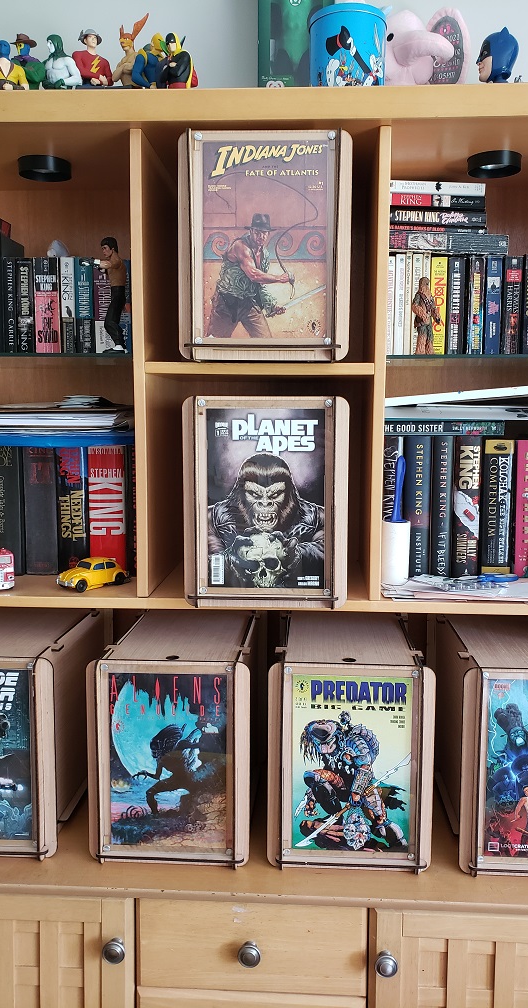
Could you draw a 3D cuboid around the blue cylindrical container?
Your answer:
[{"bbox_3d":[0.128,-0.664,1.172,0.119,0.146,0.119,1,7,3],"label":"blue cylindrical container"}]

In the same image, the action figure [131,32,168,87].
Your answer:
[{"bbox_3d":[-0.165,-0.627,1.102,0.050,0.109,0.045,-4,8,-34],"label":"action figure"}]

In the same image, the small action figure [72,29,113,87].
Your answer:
[{"bbox_3d":[-0.259,-0.653,1.142,0.053,0.117,0.050,-1,6,-17],"label":"small action figure"}]

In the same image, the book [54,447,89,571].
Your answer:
[{"bbox_3d":[-0.326,-0.007,1.387,0.055,0.241,0.162,1,6,3],"label":"book"}]

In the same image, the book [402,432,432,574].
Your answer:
[{"bbox_3d":[0.259,0.004,1.345,0.045,0.243,0.160,1,6,3],"label":"book"}]

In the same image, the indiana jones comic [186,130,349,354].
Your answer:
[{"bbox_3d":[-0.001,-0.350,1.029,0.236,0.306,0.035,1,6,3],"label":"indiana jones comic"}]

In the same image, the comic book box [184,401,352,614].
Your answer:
[{"bbox_3d":[0.009,-0.018,1.254,0.233,0.303,0.355,1,7,2],"label":"comic book box"}]

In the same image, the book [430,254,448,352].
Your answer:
[{"bbox_3d":[0.292,-0.323,1.304,0.027,0.174,0.107,1,6,3],"label":"book"}]

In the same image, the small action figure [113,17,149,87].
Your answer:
[{"bbox_3d":[-0.196,-0.648,1.121,0.055,0.146,0.045,5,8,33],"label":"small action figure"}]

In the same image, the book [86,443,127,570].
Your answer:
[{"bbox_3d":[-0.265,-0.006,1.384,0.064,0.241,0.162,1,6,3],"label":"book"}]

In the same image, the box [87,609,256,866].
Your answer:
[{"bbox_3d":[-0.135,0.360,1.252,0.236,0.311,0.335,1,6,2],"label":"box"}]

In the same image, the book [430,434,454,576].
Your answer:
[{"bbox_3d":[0.300,0.004,1.343,0.035,0.243,0.160,1,6,3],"label":"book"}]

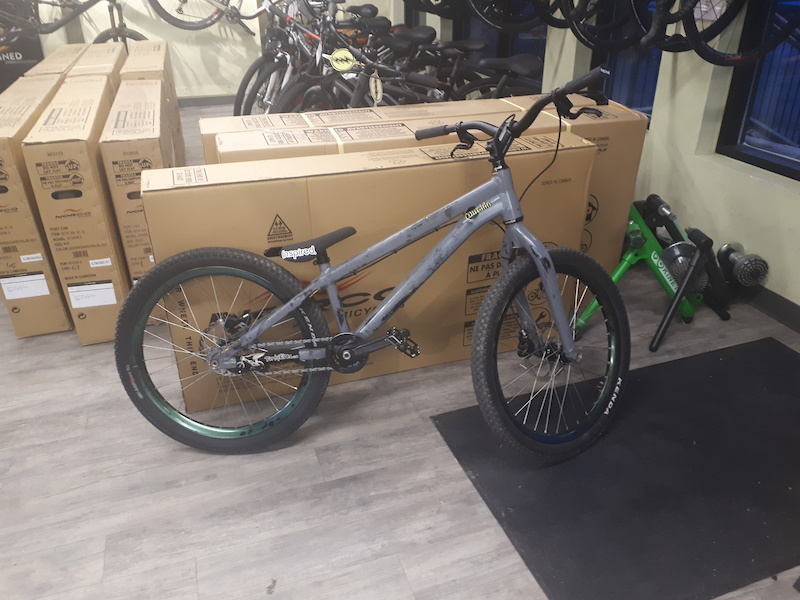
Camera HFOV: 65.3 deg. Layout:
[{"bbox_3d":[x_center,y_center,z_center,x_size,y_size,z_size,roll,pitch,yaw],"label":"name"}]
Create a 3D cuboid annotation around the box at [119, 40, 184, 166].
[{"bbox_3d":[-1.630,-1.240,4.214,0.212,0.772,1.565,-9,29,-15],"label":"box"}]

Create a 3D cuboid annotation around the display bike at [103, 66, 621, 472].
[{"bbox_3d":[-0.047,-0.093,1.764,1.550,1.080,0.600,0,21,0],"label":"display bike"}]

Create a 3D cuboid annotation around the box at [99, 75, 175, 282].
[{"bbox_3d":[-1.168,-0.542,2.949,0.196,0.739,1.382,-9,30,-16],"label":"box"}]

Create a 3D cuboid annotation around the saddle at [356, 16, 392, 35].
[{"bbox_3d":[-0.188,-2.024,4.600,0.270,0.110,0.175,-4,29,-7],"label":"saddle"}]

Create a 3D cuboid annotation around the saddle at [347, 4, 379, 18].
[{"bbox_3d":[-0.328,-2.520,5.450,0.270,0.105,0.175,-4,29,-7],"label":"saddle"}]

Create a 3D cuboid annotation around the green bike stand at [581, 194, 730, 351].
[{"bbox_3d":[0.992,-0.098,2.418,0.620,0.430,0.420,-10,30,-18],"label":"green bike stand"}]

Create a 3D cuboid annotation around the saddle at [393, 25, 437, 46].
[{"bbox_3d":[0.091,-1.653,3.900,0.270,0.110,0.175,-4,29,-7],"label":"saddle"}]

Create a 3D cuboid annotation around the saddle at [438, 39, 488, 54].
[{"bbox_3d":[0.351,-1.422,3.500,0.270,0.085,0.160,-4,29,-7],"label":"saddle"}]

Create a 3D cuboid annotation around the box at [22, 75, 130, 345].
[{"bbox_3d":[-1.384,-0.501,2.840,0.193,0.772,1.460,-10,30,-18],"label":"box"}]

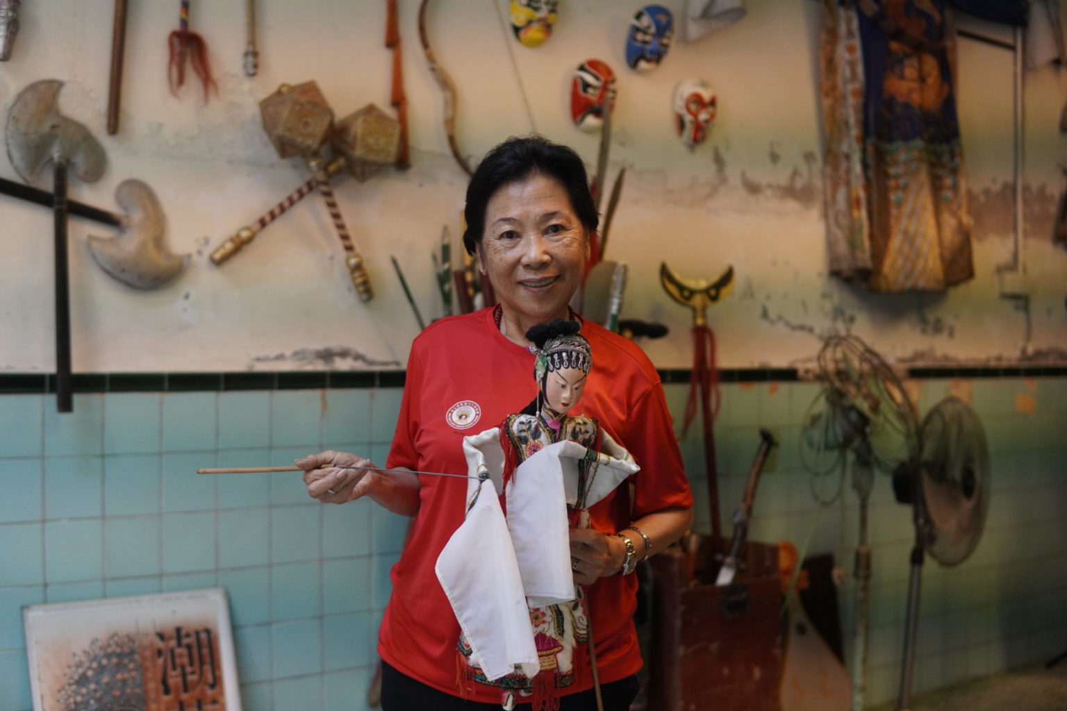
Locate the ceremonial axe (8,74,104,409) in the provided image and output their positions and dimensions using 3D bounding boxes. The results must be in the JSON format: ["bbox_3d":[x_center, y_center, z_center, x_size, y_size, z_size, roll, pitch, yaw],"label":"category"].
[{"bbox_3d":[-1.137,-0.264,3.200,0.230,0.790,0.065,-1,-2,-35],"label":"ceremonial axe"}]

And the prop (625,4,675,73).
[{"bbox_3d":[0.371,-0.992,4.170,0.170,0.213,0.075,14,-8,-34],"label":"prop"}]

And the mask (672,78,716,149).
[{"bbox_3d":[0.528,-0.792,4.369,0.160,0.225,0.090,0,0,-36],"label":"mask"}]

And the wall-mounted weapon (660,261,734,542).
[{"bbox_3d":[0.567,0.457,4.138,0.290,1.500,0.060,0,-6,-35],"label":"wall-mounted weapon"}]

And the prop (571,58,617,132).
[{"bbox_3d":[0.195,-0.795,4.070,0.168,0.217,0.075,6,-3,-35],"label":"prop"}]

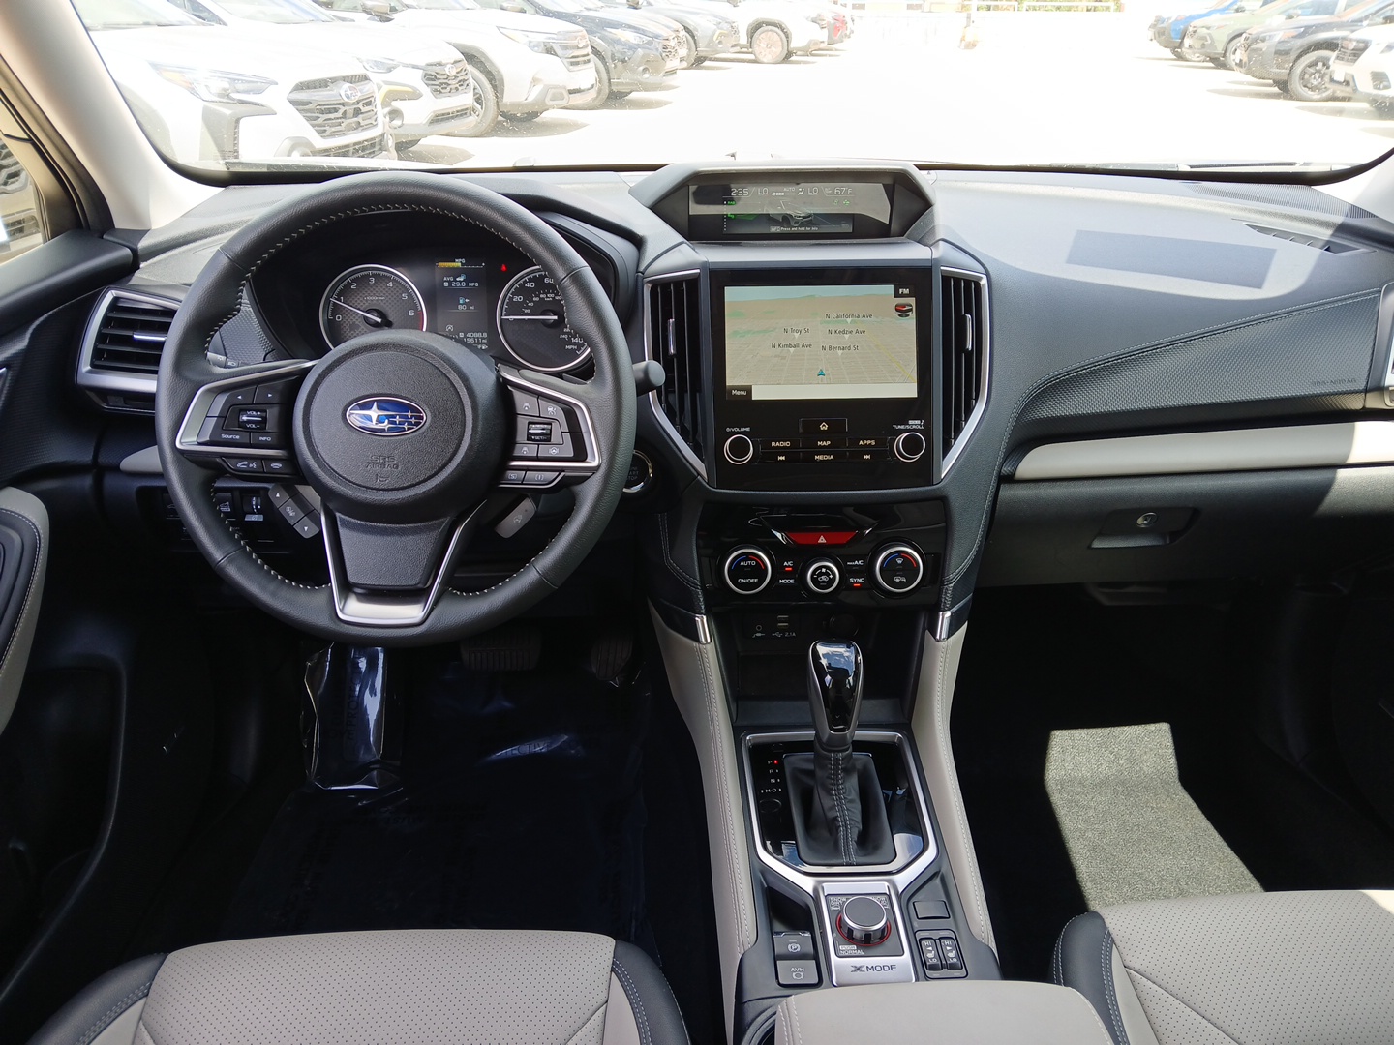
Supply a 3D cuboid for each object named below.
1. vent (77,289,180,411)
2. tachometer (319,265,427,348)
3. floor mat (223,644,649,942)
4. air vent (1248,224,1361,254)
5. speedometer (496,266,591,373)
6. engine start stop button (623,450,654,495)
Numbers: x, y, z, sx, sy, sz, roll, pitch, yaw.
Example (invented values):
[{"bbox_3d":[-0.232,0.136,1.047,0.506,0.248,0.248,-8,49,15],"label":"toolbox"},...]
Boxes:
[{"bbox_3d":[-0.519,-0.170,0.999,0.122,0.108,0.050,2,14,6],"label":"vent"},{"bbox_3d":[-0.328,-0.209,1.065,0.107,0.106,0.025,-2,9,-1],"label":"tachometer"},{"bbox_3d":[-0.292,0.338,1.295,0.480,0.110,0.610,-2,27,-1],"label":"floor mat"},{"bbox_3d":[0.662,-0.305,1.142,0.135,0.018,0.032,22,42,26],"label":"air vent"},{"bbox_3d":[-0.152,-0.212,1.085,0.108,0.108,0.025,-1,9,-2],"label":"speedometer"},{"bbox_3d":[-0.061,-0.049,0.984,0.041,0.041,0.016,-1,9,-3],"label":"engine start stop button"}]

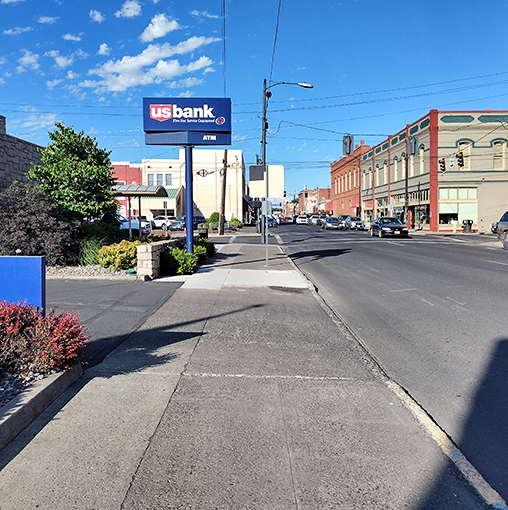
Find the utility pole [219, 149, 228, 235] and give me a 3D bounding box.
[{"bbox_3d":[-2.593,-5.403,46.000,0.380,7.400,0.360,3,4,0],"label":"utility pole"}]

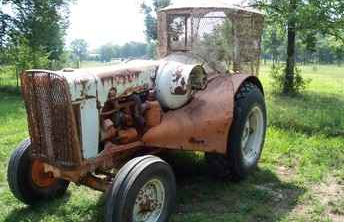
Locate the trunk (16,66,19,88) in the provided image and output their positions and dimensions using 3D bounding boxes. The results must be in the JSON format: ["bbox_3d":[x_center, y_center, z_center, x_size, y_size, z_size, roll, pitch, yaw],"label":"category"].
[{"bbox_3d":[-8.459,-1.834,18.500,0.110,1.300,0.110,0,9,0],"label":"trunk"}]

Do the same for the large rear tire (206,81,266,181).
[{"bbox_3d":[1.009,0.345,5.003,0.430,1.470,1.470,6,11,34],"label":"large rear tire"}]

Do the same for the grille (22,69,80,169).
[{"bbox_3d":[-1.072,0.059,3.029,0.630,0.800,0.150,6,16,34],"label":"grille"}]

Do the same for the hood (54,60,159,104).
[{"bbox_3d":[-0.748,-0.302,3.459,0.610,0.360,1.250,6,15,34],"label":"hood"}]

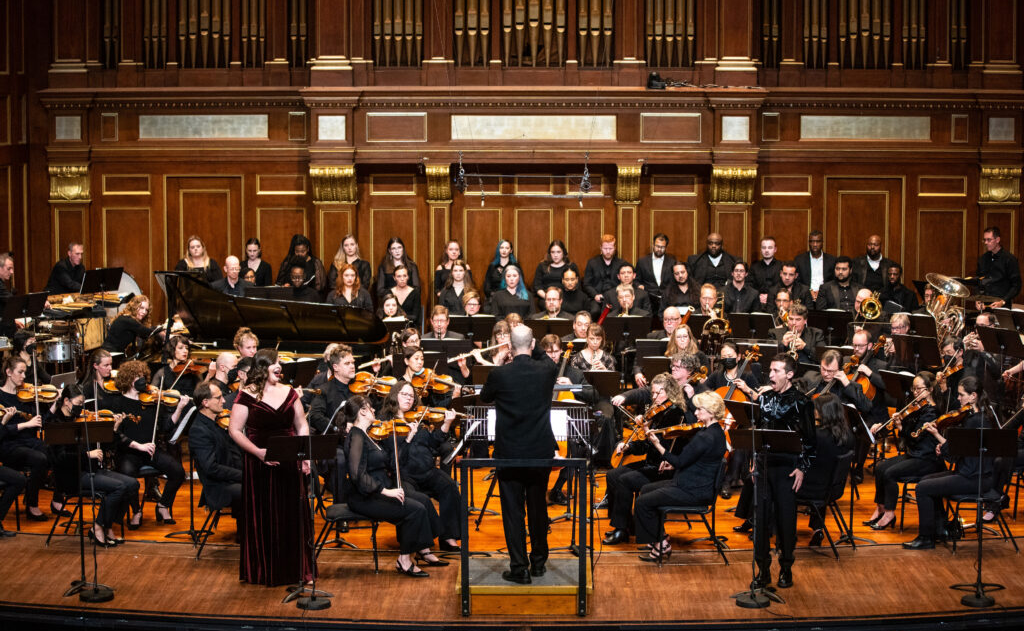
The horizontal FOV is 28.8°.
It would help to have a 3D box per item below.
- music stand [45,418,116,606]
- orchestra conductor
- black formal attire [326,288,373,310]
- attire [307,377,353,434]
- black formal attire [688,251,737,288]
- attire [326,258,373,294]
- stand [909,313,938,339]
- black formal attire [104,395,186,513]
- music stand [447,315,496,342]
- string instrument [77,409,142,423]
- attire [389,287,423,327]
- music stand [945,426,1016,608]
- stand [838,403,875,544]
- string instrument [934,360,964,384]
[{"bbox_3d":[-3.098,1.341,14.330,0.510,1.207,0.400,0,6,-5],"label":"music stand"},{"bbox_3d":[0.056,0.927,13.950,0.540,1.750,0.560,0,5,2],"label":"orchestra conductor"},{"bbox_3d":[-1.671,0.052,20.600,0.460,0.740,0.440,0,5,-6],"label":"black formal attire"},{"bbox_3d":[-1.370,0.881,16.100,0.560,0.850,0.480,4,6,37],"label":"attire"},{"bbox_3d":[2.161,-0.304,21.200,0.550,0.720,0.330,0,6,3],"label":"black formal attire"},{"bbox_3d":[-1.833,-0.350,22.632,0.490,0.620,0.330,0,6,-4],"label":"attire"},{"bbox_3d":[4.174,0.514,20.776,0.510,1.100,0.420,2,6,20],"label":"stand"},{"bbox_3d":[-3.117,1.168,16.875,0.620,1.023,0.530,5,8,42],"label":"black formal attire"},{"bbox_3d":[-0.405,0.537,20.404,0.500,1.080,0.450,0,6,0],"label":"music stand"},{"bbox_3d":[-3.321,0.821,16.350,0.590,0.110,0.210,8,33,-22],"label":"string instrument"},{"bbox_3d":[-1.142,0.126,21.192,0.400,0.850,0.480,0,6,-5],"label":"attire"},{"bbox_3d":[3.442,1.395,14.580,0.510,1.200,0.500,1,6,9],"label":"music stand"},{"bbox_3d":[2.743,1.256,15.950,0.380,1.096,0.500,-1,6,-14],"label":"stand"},{"bbox_3d":[4.083,0.525,18.500,0.220,0.100,0.620,-33,0,32],"label":"string instrument"}]

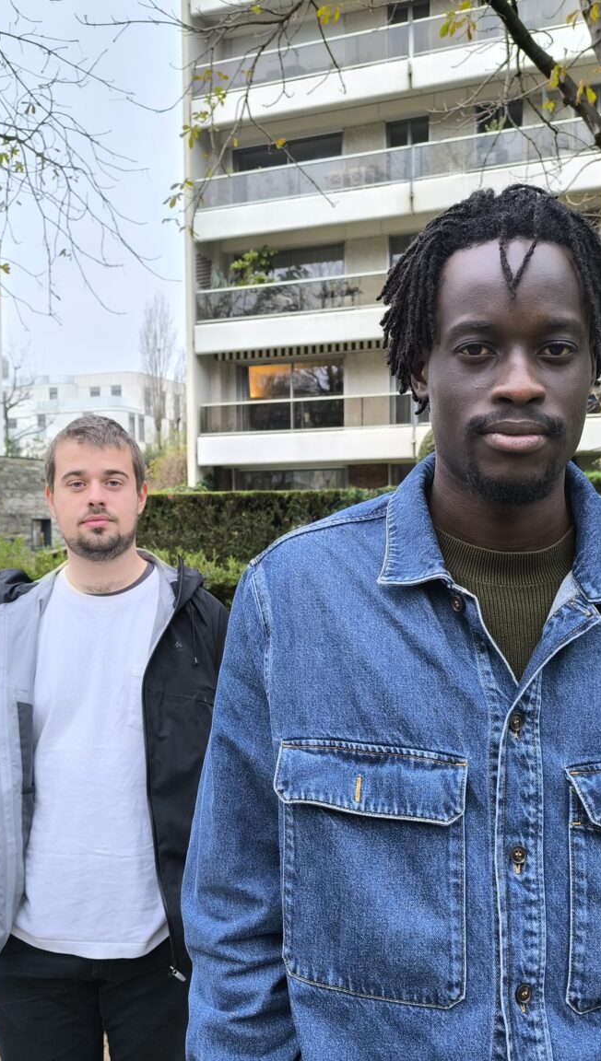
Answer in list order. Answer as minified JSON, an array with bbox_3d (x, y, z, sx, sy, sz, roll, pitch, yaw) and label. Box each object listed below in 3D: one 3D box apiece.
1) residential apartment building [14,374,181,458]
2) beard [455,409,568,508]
[{"bbox_3d":[-21.566,-6.974,98.950,20.000,16.000,13.000,0,0,21],"label":"residential apartment building"},{"bbox_3d":[0.177,-0.060,0.788,0.091,0.081,0.060,-1,0,9],"label":"beard"}]

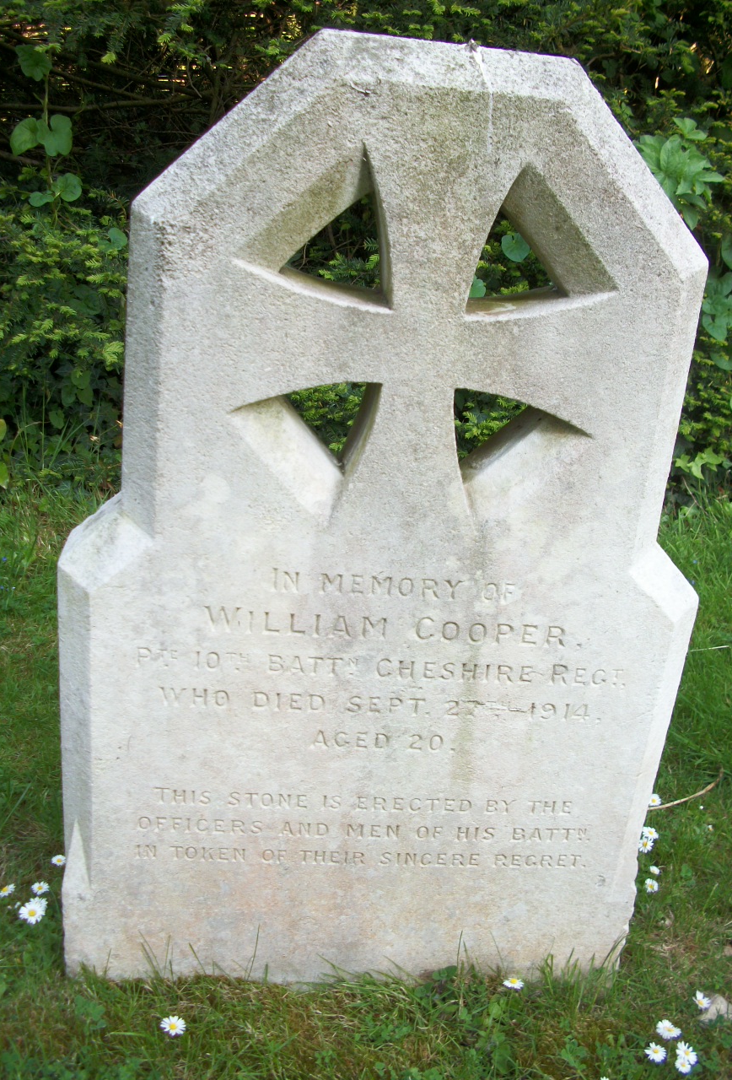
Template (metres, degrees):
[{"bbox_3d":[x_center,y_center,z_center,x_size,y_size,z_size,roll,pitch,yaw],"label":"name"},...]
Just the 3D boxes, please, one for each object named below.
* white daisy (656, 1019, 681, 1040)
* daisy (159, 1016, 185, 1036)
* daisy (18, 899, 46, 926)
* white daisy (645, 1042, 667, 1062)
[{"bbox_3d":[0.294,0.476,1.061,0.024,0.010,0.024,17,23,22],"label":"white daisy"},{"bbox_3d":[-0.183,0.458,1.031,0.024,0.010,0.024,6,21,-7],"label":"daisy"},{"bbox_3d":[-0.360,0.400,1.174,0.027,0.010,0.027,-2,30,1],"label":"daisy"},{"bbox_3d":[0.274,0.484,1.033,0.022,0.010,0.022,19,30,22],"label":"white daisy"}]

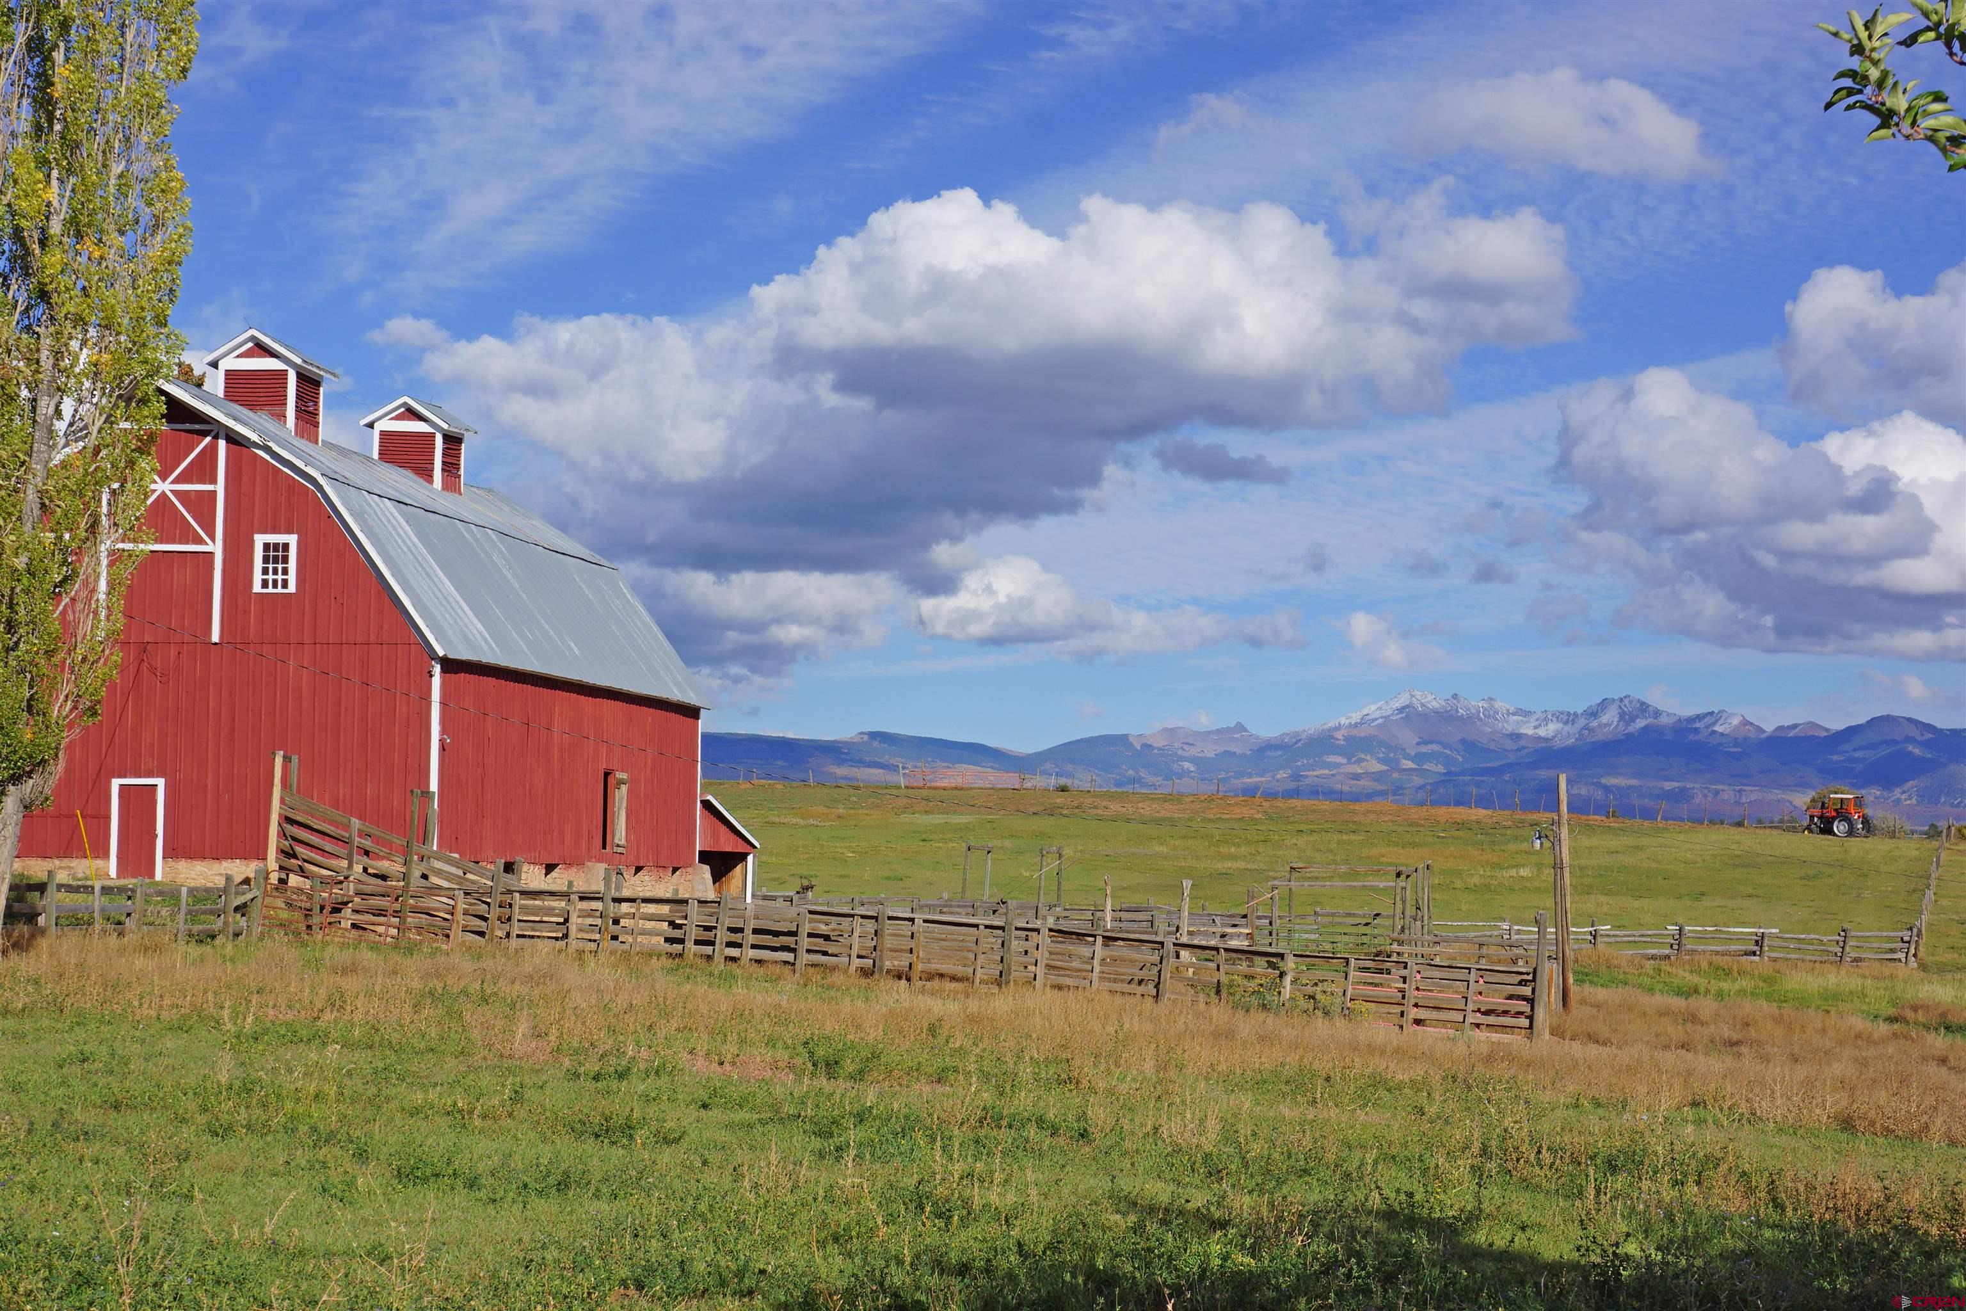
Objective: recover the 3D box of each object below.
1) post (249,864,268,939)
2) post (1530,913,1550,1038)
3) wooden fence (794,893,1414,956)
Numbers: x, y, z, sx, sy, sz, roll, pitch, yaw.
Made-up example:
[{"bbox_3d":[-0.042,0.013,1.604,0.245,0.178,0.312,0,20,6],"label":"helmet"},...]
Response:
[{"bbox_3d":[-14.315,4.860,68.000,0.200,1.530,0.200,4,-4,26],"label":"post"},{"bbox_3d":[9.157,5.236,56.500,0.220,2.100,0.220,-1,-4,26],"label":"post"},{"bbox_3d":[2.908,7.844,96.500,18.552,1.600,0.300,-1,-4,20],"label":"wooden fence"}]

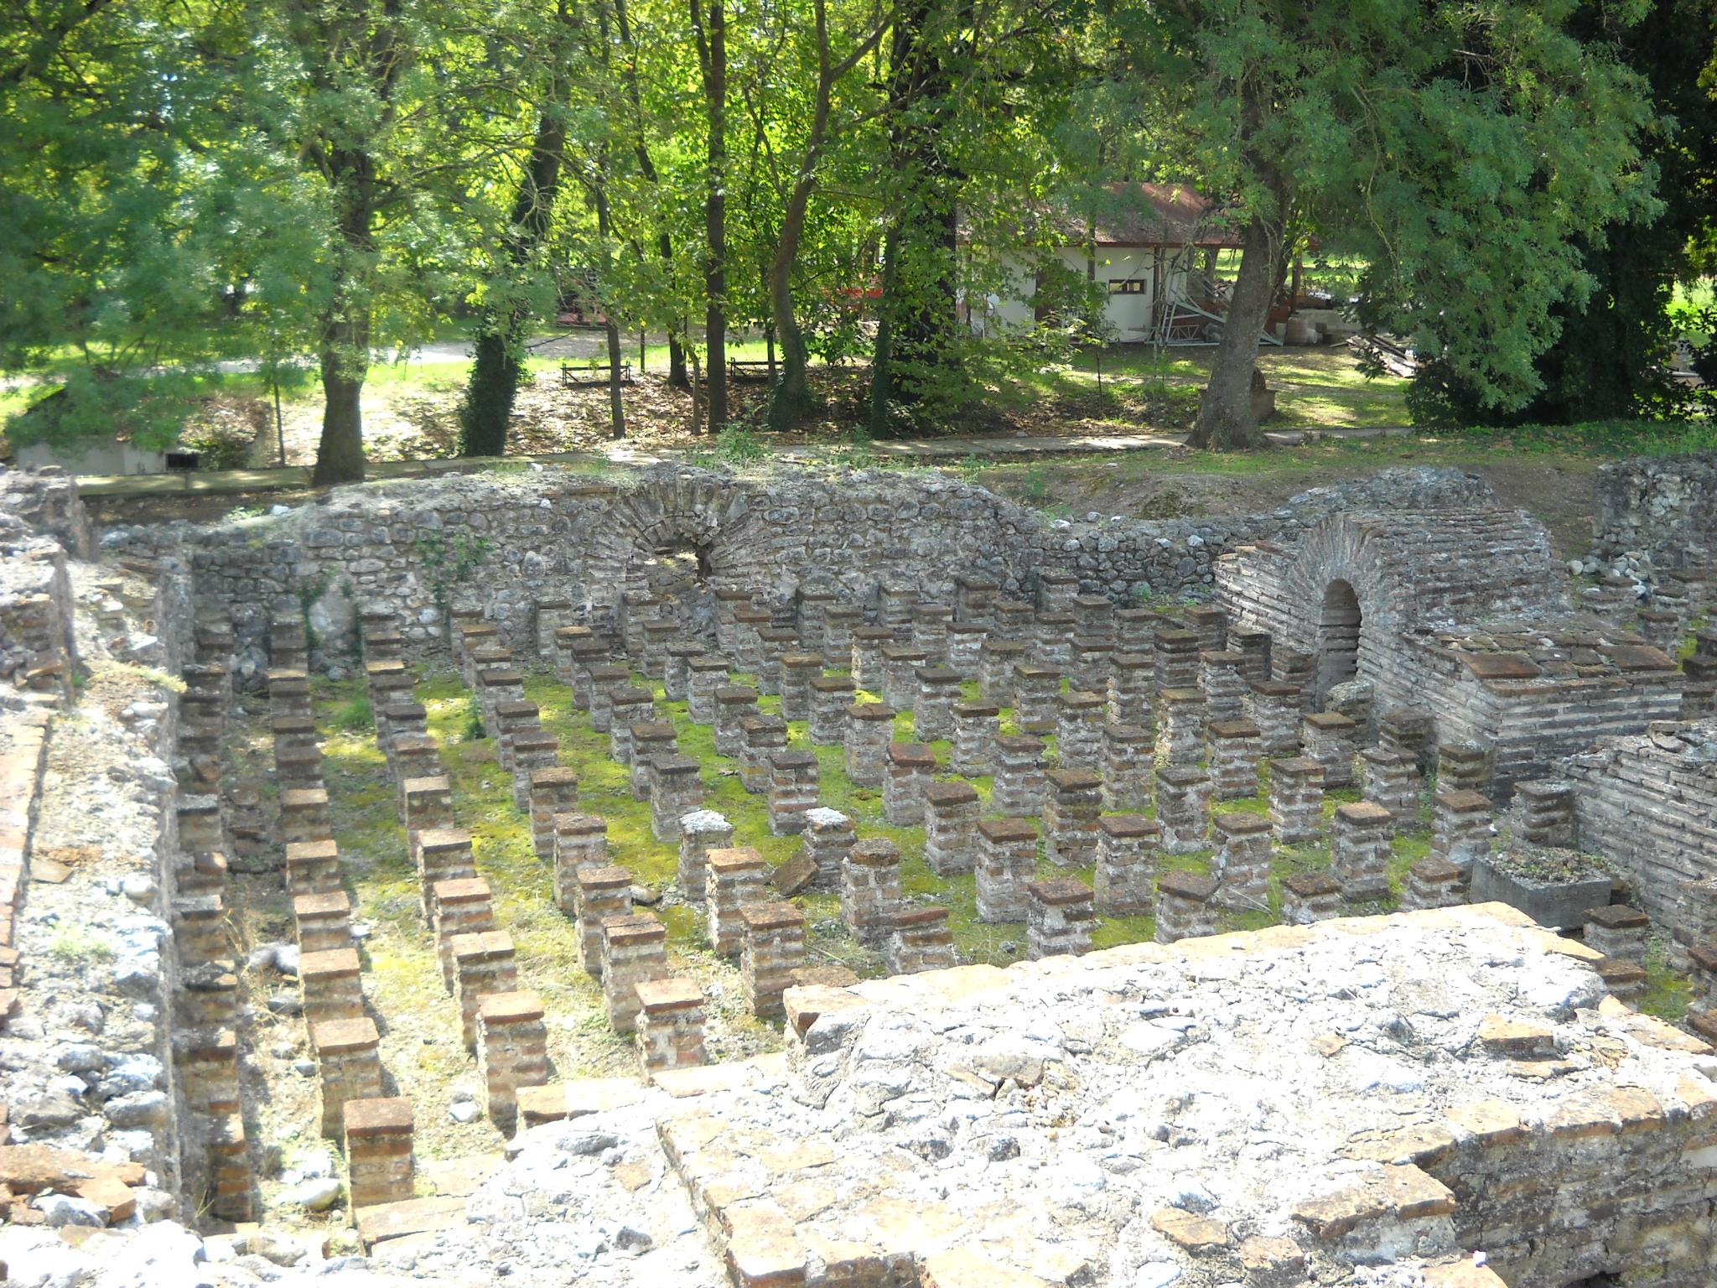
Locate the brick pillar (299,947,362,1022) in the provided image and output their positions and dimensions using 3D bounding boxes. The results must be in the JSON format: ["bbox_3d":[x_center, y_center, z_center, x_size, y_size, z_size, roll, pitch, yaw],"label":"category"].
[{"bbox_3d":[-2.783,1.916,10.773,0.288,0.503,0.279,-4,14,-17],"label":"brick pillar"}]

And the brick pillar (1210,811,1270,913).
[{"bbox_3d":[2.863,1.616,15.219,0.319,0.635,0.319,-5,16,-17],"label":"brick pillar"}]

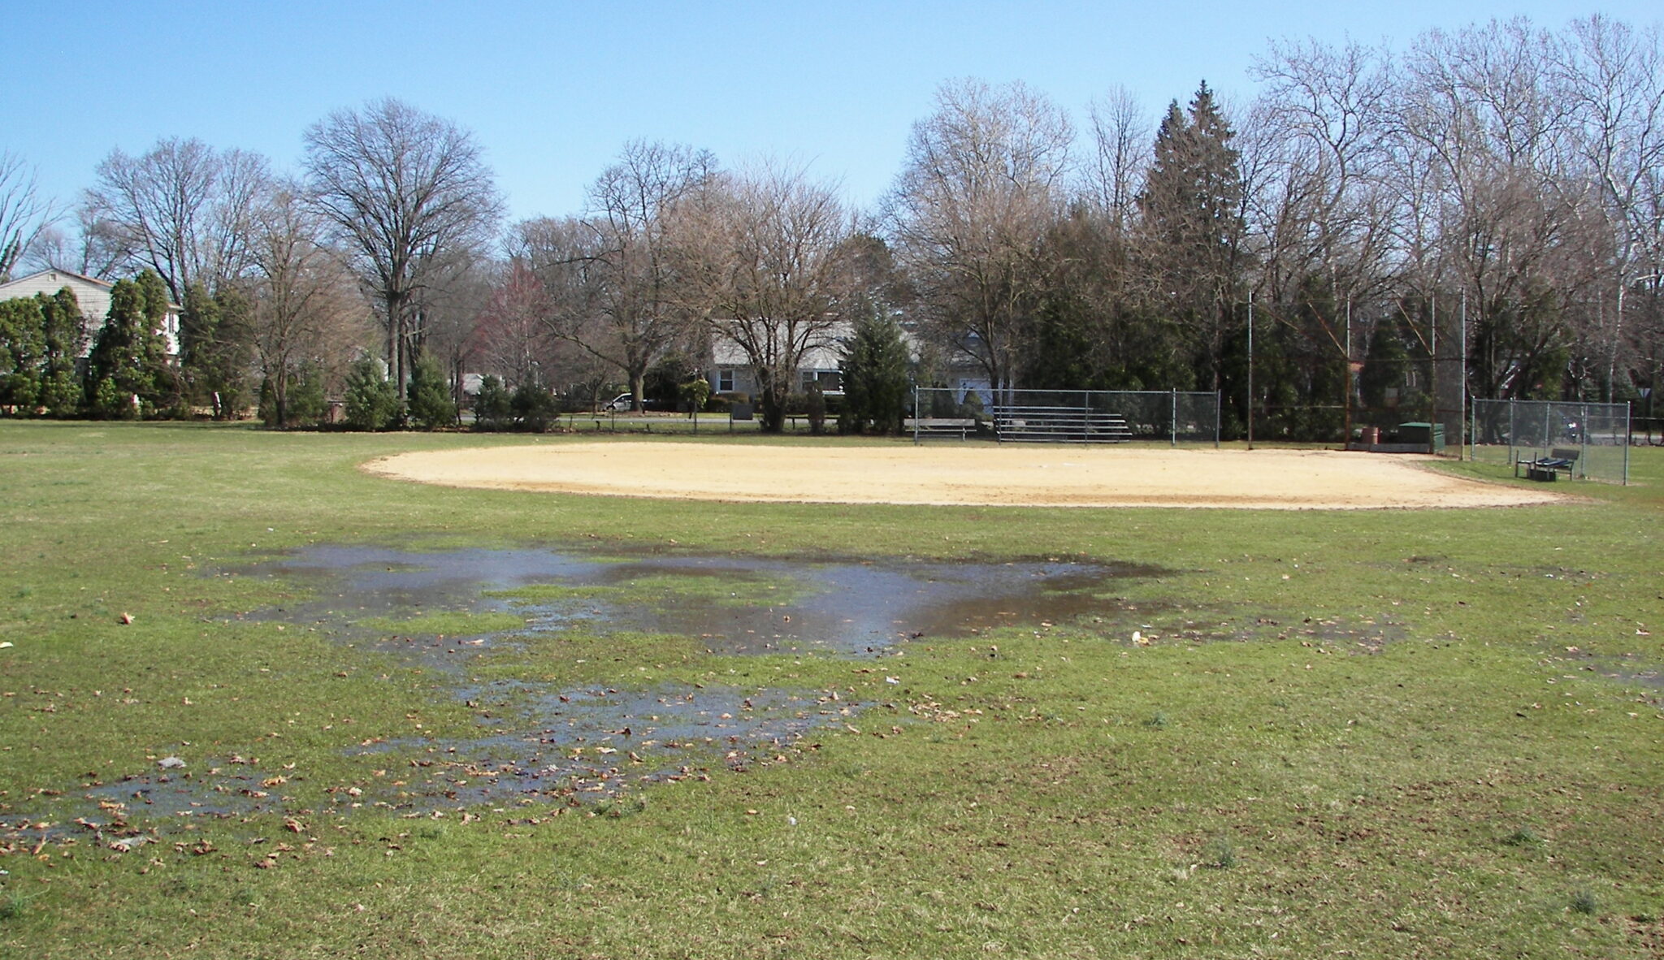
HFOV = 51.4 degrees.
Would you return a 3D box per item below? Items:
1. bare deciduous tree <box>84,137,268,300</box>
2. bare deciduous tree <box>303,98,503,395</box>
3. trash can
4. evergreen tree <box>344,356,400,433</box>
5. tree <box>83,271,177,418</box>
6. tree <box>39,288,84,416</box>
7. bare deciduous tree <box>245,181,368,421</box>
[{"bbox_3d":[-44.684,-14.168,117.478,11.770,17.996,11.182,-1,4,-21],"label":"bare deciduous tree"},{"bbox_3d":[-20.820,-10.540,83.580,9.650,15.610,9.170,0,3,0],"label":"bare deciduous tree"},{"bbox_3d":[19.282,-1.395,56.600,0.850,0.880,1.200,-3,5,-45],"label":"trash can"},{"bbox_3d":[-19.061,-3.606,71.412,2.232,3.028,2.232,-1,3,-15],"label":"evergreen tree"},{"bbox_3d":[-32.740,-6.310,80.810,4.440,6.960,3.780,0,3,0],"label":"tree"},{"bbox_3d":[-38.265,-6.294,85.814,2.007,6.396,2.007,-1,4,-24],"label":"tree"},{"bbox_3d":[-23.670,-7.890,77.710,5.210,10.930,5.210,0,3,0],"label":"bare deciduous tree"}]

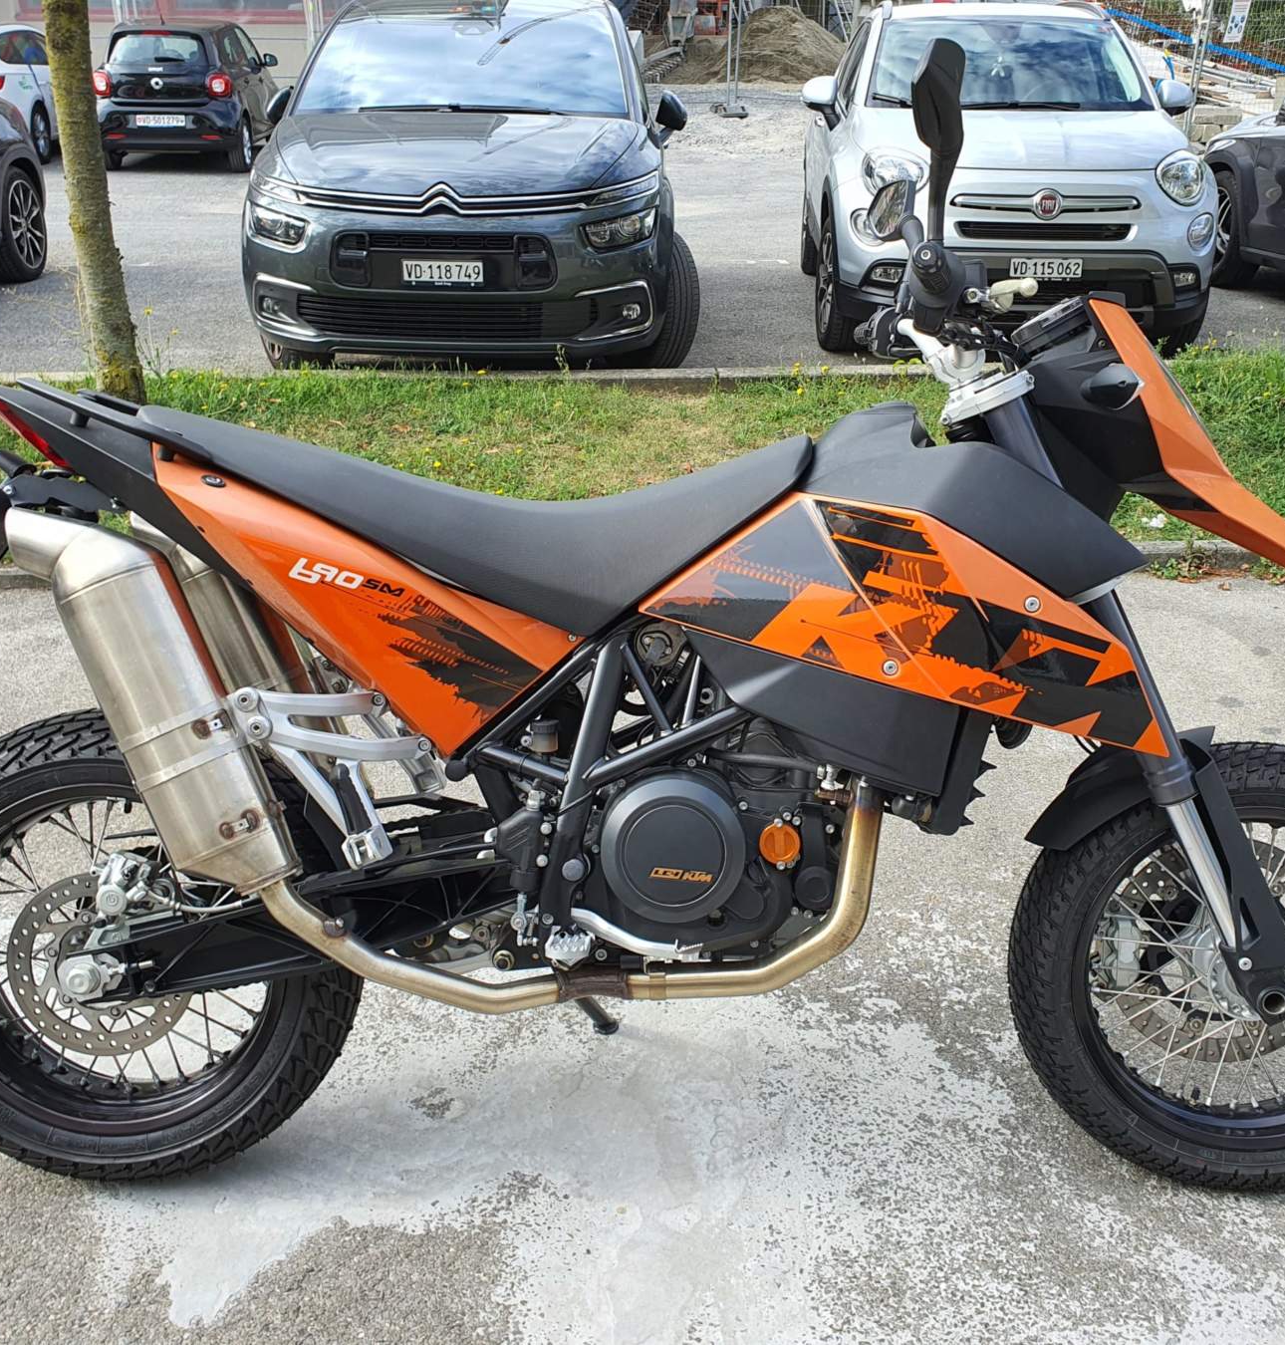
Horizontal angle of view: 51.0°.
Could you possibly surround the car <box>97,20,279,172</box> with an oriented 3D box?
[{"bbox_3d":[-5.380,-6.930,16.170,1.665,1.554,3.495,-2,25,-5],"label":"car"}]

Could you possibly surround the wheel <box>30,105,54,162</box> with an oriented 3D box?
[{"bbox_3d":[-6.809,-6.031,15.100,0.215,0.650,0.650,0,25,-1],"label":"wheel"}]

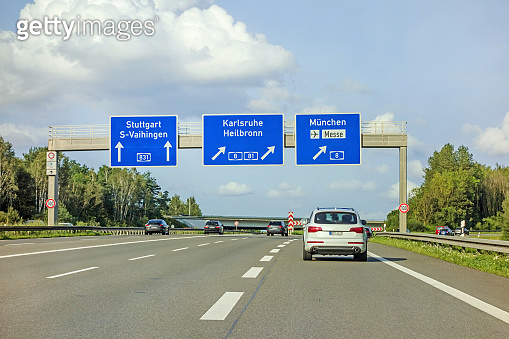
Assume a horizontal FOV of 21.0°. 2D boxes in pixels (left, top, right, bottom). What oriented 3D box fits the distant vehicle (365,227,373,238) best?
[{"bbox_3d":[12.830,7.420,160.200,1.800,1.460,4.500,-1,-2,10],"label":"distant vehicle"}]

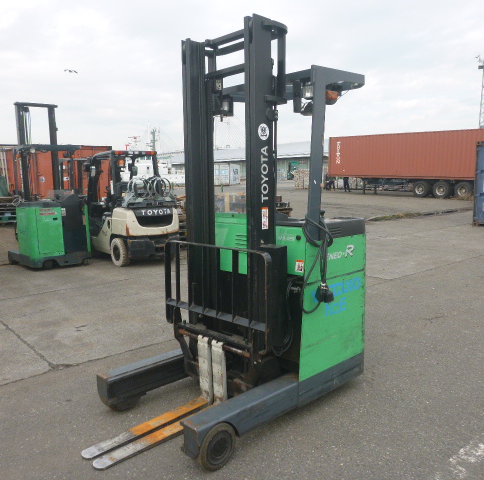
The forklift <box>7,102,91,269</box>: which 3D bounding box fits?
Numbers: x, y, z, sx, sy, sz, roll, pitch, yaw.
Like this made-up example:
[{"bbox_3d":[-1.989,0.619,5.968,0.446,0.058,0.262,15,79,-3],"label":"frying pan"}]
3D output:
[{"bbox_3d":[-4.043,-1.115,9.281,1.020,3.000,2.100,-9,11,-41],"label":"forklift"}]

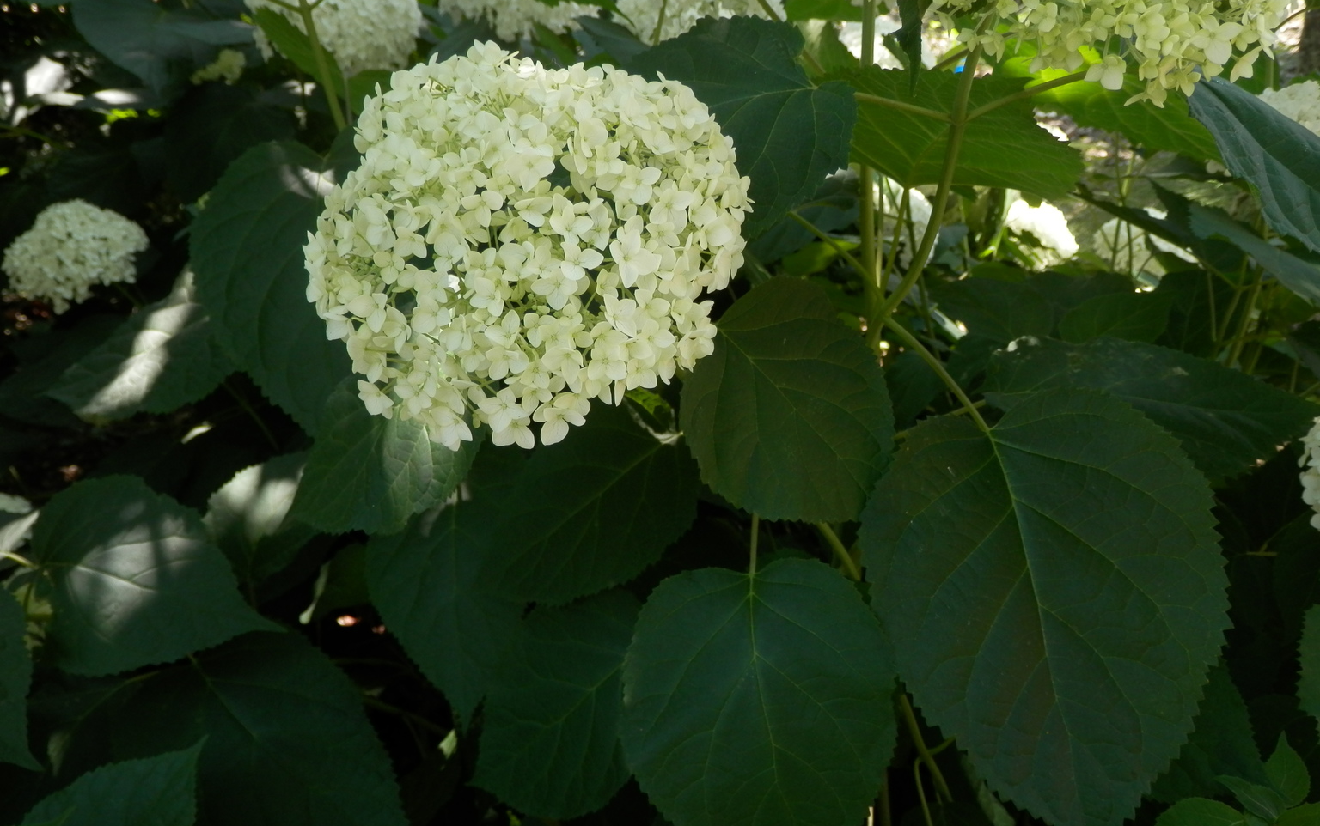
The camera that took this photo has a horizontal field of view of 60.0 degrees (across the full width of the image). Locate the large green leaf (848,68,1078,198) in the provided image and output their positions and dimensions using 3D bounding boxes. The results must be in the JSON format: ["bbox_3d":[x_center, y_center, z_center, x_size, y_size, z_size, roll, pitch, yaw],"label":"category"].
[{"bbox_3d":[0.166,-0.154,0.630,0.130,0.125,0.035,1,64,-3],"label":"large green leaf"}]

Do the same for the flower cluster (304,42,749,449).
[{"bbox_3d":[-0.061,-0.078,0.530,0.190,0.178,0.165,0,20,0],"label":"flower cluster"}]

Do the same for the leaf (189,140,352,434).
[{"bbox_3d":[-0.180,-0.066,0.620,0.145,0.040,0.165,-6,65,7],"label":"leaf"}]

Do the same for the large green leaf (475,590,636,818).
[{"bbox_3d":[-0.044,0.140,0.540,0.117,0.025,0.090,-36,72,-19],"label":"large green leaf"}]

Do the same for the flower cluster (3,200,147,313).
[{"bbox_3d":[-0.496,-0.133,0.970,0.130,0.095,0.130,-18,28,0],"label":"flower cluster"}]

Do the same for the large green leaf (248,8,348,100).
[{"bbox_3d":[-0.290,-0.289,0.920,0.075,0.115,0.025,-31,30,55],"label":"large green leaf"}]

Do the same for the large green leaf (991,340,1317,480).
[{"bbox_3d":[0.270,-0.001,0.630,0.175,0.030,0.115,6,38,0],"label":"large green leaf"}]

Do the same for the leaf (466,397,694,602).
[{"bbox_3d":[-0.037,0.047,0.550,0.128,0.025,0.080,-39,75,-17],"label":"leaf"}]

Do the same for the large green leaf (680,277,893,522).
[{"bbox_3d":[0.054,-0.003,0.510,0.083,0.112,0.028,-29,-13,-1],"label":"large green leaf"}]

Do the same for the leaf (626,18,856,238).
[{"bbox_3d":[0.032,-0.146,0.580,0.137,0.116,0.030,-13,-12,0],"label":"leaf"}]

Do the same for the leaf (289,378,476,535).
[{"bbox_3d":[-0.131,0.017,0.540,0.091,0.032,0.098,3,57,-8],"label":"leaf"}]

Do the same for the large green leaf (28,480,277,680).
[{"bbox_3d":[-0.262,0.091,0.600,0.130,0.028,0.106,17,58,-10],"label":"large green leaf"}]

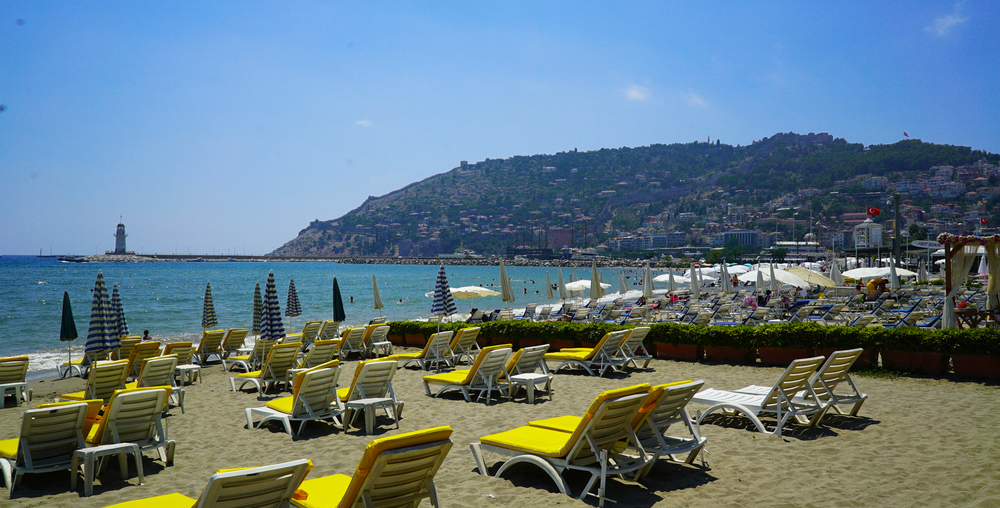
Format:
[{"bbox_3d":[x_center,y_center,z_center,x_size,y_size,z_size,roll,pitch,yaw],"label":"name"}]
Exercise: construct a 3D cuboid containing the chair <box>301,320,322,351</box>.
[{"bbox_3d":[-6.981,2.987,28.212,0.700,0.910,1.800,0,-4,-39],"label":"chair"}]

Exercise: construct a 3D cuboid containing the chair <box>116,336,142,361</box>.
[{"bbox_3d":[-11.199,2.971,23.082,0.704,0.919,1.778,0,-4,-44],"label":"chair"}]

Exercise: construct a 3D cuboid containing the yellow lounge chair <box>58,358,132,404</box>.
[{"bbox_3d":[-6.956,2.278,13.316,0.700,0.910,1.800,1,-4,-44],"label":"yellow lounge chair"}]

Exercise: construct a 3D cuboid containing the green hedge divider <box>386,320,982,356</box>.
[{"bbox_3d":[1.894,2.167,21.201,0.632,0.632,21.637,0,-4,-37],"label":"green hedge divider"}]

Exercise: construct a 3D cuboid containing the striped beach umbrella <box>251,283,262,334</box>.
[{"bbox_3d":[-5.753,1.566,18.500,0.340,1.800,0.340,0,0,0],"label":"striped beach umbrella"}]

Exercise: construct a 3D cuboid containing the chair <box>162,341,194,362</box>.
[{"bbox_3d":[-7.986,2.631,18.977,0.700,0.910,1.800,0,-4,-42],"label":"chair"}]

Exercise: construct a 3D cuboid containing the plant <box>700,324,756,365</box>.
[{"bbox_3d":[4.460,1.710,15.100,1.030,0.760,0.500,0,0,41],"label":"plant"}]

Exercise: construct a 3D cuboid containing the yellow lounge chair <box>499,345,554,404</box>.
[{"bbox_3d":[0.142,2.002,13.911,0.704,0.862,1.849,-1,-3,-36],"label":"yellow lounge chair"}]

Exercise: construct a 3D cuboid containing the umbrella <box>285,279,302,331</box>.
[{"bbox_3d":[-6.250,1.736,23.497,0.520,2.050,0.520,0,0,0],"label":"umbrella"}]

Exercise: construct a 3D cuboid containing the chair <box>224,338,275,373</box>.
[{"bbox_3d":[-6.183,2.447,19.358,1.677,0.859,0.690,0,0,42],"label":"chair"}]

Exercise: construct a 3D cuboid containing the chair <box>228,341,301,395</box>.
[{"bbox_3d":[-4.706,2.285,15.677,0.700,0.910,1.800,0,-4,-43],"label":"chair"}]

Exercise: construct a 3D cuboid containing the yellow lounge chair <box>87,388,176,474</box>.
[{"bbox_3d":[-4.488,1.983,9.134,0.704,0.895,1.809,0,-4,-43],"label":"yellow lounge chair"}]

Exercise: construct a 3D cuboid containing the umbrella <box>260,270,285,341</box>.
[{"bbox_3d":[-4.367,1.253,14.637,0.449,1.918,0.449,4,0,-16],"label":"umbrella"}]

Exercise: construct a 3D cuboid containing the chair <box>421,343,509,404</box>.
[{"bbox_3d":[-0.534,2.052,13.563,0.700,0.910,1.800,0,-4,-40],"label":"chair"}]

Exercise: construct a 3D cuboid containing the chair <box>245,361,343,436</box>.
[{"bbox_3d":[-2.972,2.028,11.243,1.618,0.961,0.690,0,0,44],"label":"chair"}]

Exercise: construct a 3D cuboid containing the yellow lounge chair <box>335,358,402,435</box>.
[{"bbox_3d":[-2.159,1.986,11.580,0.704,0.895,1.809,-1,-3,-36],"label":"yellow lounge chair"}]

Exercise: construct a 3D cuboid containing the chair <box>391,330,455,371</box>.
[{"bbox_3d":[-1.823,2.317,18.800,0.714,0.857,1.775,-1,-3,-44],"label":"chair"}]

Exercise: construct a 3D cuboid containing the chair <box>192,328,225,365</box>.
[{"bbox_3d":[-8.414,2.598,22.081,1.702,0.849,0.690,0,0,45],"label":"chair"}]

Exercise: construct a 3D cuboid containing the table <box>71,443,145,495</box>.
[{"bbox_3d":[-3.770,2.054,7.496,0.420,0.410,0.490,0,0,44],"label":"table"}]

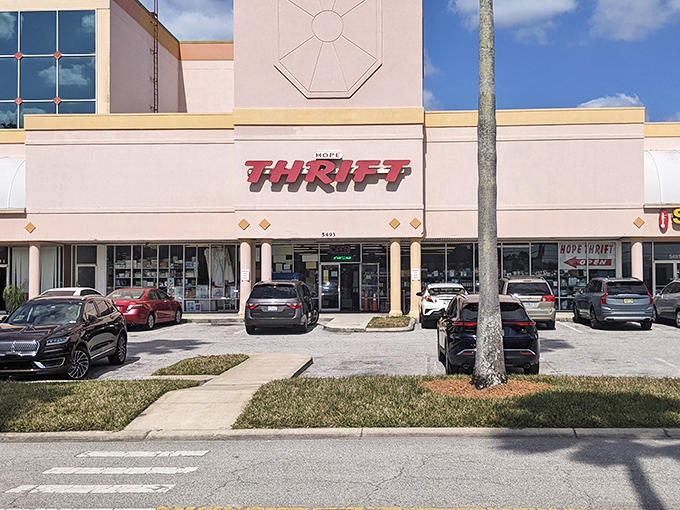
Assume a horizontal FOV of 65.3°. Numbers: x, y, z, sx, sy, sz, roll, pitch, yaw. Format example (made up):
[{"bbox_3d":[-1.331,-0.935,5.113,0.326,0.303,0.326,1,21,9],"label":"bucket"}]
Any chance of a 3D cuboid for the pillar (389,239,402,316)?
[{"bbox_3d":[2.290,0.930,21.750,0.520,3.160,0.520,0,-1,0],"label":"pillar"}]

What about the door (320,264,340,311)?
[{"bbox_3d":[-0.441,1.530,25.012,0.930,2.230,0.080,0,-1,2],"label":"door"}]

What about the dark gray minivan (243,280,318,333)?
[{"bbox_3d":[-2.015,1.814,19.769,2.010,1.740,5.150,0,-1,4],"label":"dark gray minivan"}]

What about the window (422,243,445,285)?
[{"bbox_3d":[4.363,0.767,24.886,1.261,2.595,0.120,0,-1,2],"label":"window"}]

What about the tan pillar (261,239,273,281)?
[{"bbox_3d":[-3.010,0.940,21.800,0.520,3.160,0.520,0,-1,0],"label":"tan pillar"}]

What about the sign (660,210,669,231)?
[{"bbox_3d":[13.062,-1.381,21.350,0.370,0.820,0.160,0,-1,0],"label":"sign"}]

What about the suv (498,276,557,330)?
[{"bbox_3d":[6.340,1.670,19.600,1.960,1.760,5.050,0,-1,8],"label":"suv"}]

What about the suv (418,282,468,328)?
[{"bbox_3d":[3.870,1.810,19.800,1.800,1.560,4.360,0,-1,7],"label":"suv"}]

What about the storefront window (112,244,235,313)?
[{"bbox_3d":[-7.947,1.119,25.208,6.280,3.208,0.120,0,-1,2],"label":"storefront window"}]

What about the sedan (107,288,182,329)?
[{"bbox_3d":[-7.674,1.980,20.652,1.820,1.470,4.810,0,-1,3],"label":"sedan"}]

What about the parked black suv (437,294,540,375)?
[{"bbox_3d":[3.319,1.714,12.420,1.855,1.660,4.740,0,-1,8],"label":"parked black suv"}]

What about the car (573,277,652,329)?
[{"bbox_3d":[10.128,1.741,20.057,1.940,1.776,4.950,0,-1,13],"label":"car"}]

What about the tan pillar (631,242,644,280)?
[{"bbox_3d":[12.888,1.019,23.000,0.520,3.339,0.520,0,-1,0],"label":"tan pillar"}]

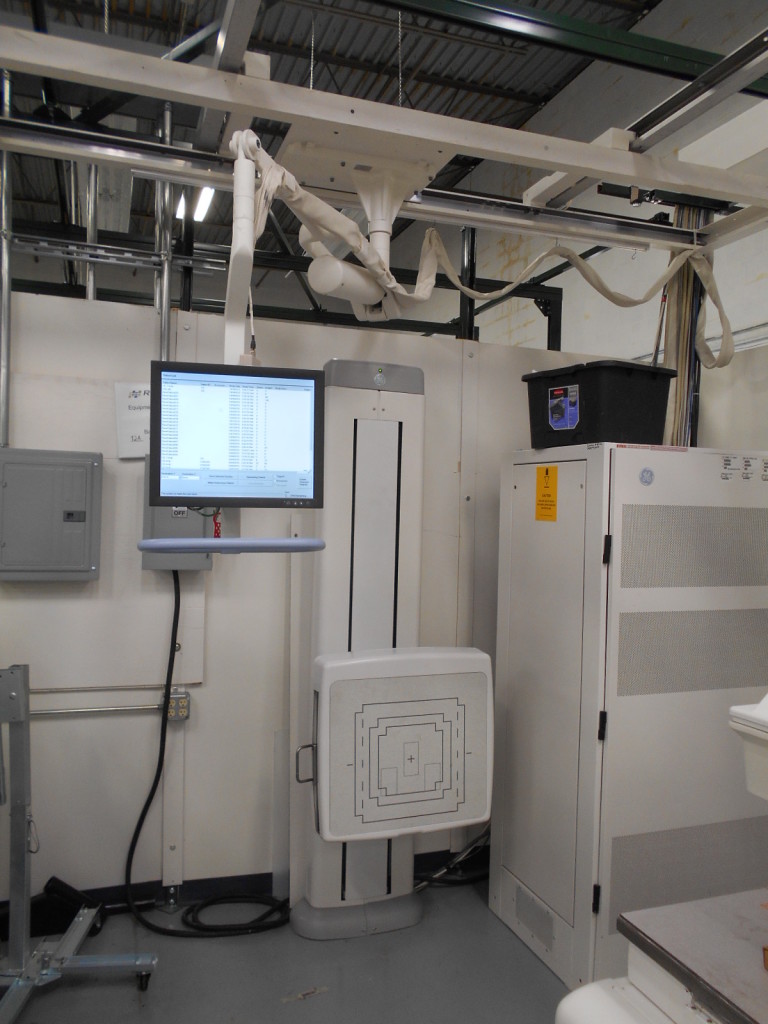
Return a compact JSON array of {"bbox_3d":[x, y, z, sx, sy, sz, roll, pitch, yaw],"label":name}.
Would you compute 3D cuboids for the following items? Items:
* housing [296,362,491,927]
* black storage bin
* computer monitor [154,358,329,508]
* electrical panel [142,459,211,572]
[{"bbox_3d":[-0.036,0.530,2.998,0.700,2.262,0.700,1,0,-19],"label":"housing"},{"bbox_3d":[0.812,-0.380,2.931,0.385,0.288,0.450,1,0,-32],"label":"black storage bin"},{"bbox_3d":[-0.362,-0.184,1.912,0.423,0.349,0.070,0,1,-16],"label":"computer monitor"},{"bbox_3d":[-0.819,0.006,3.084,0.265,0.447,0.150,1,0,-16],"label":"electrical panel"}]

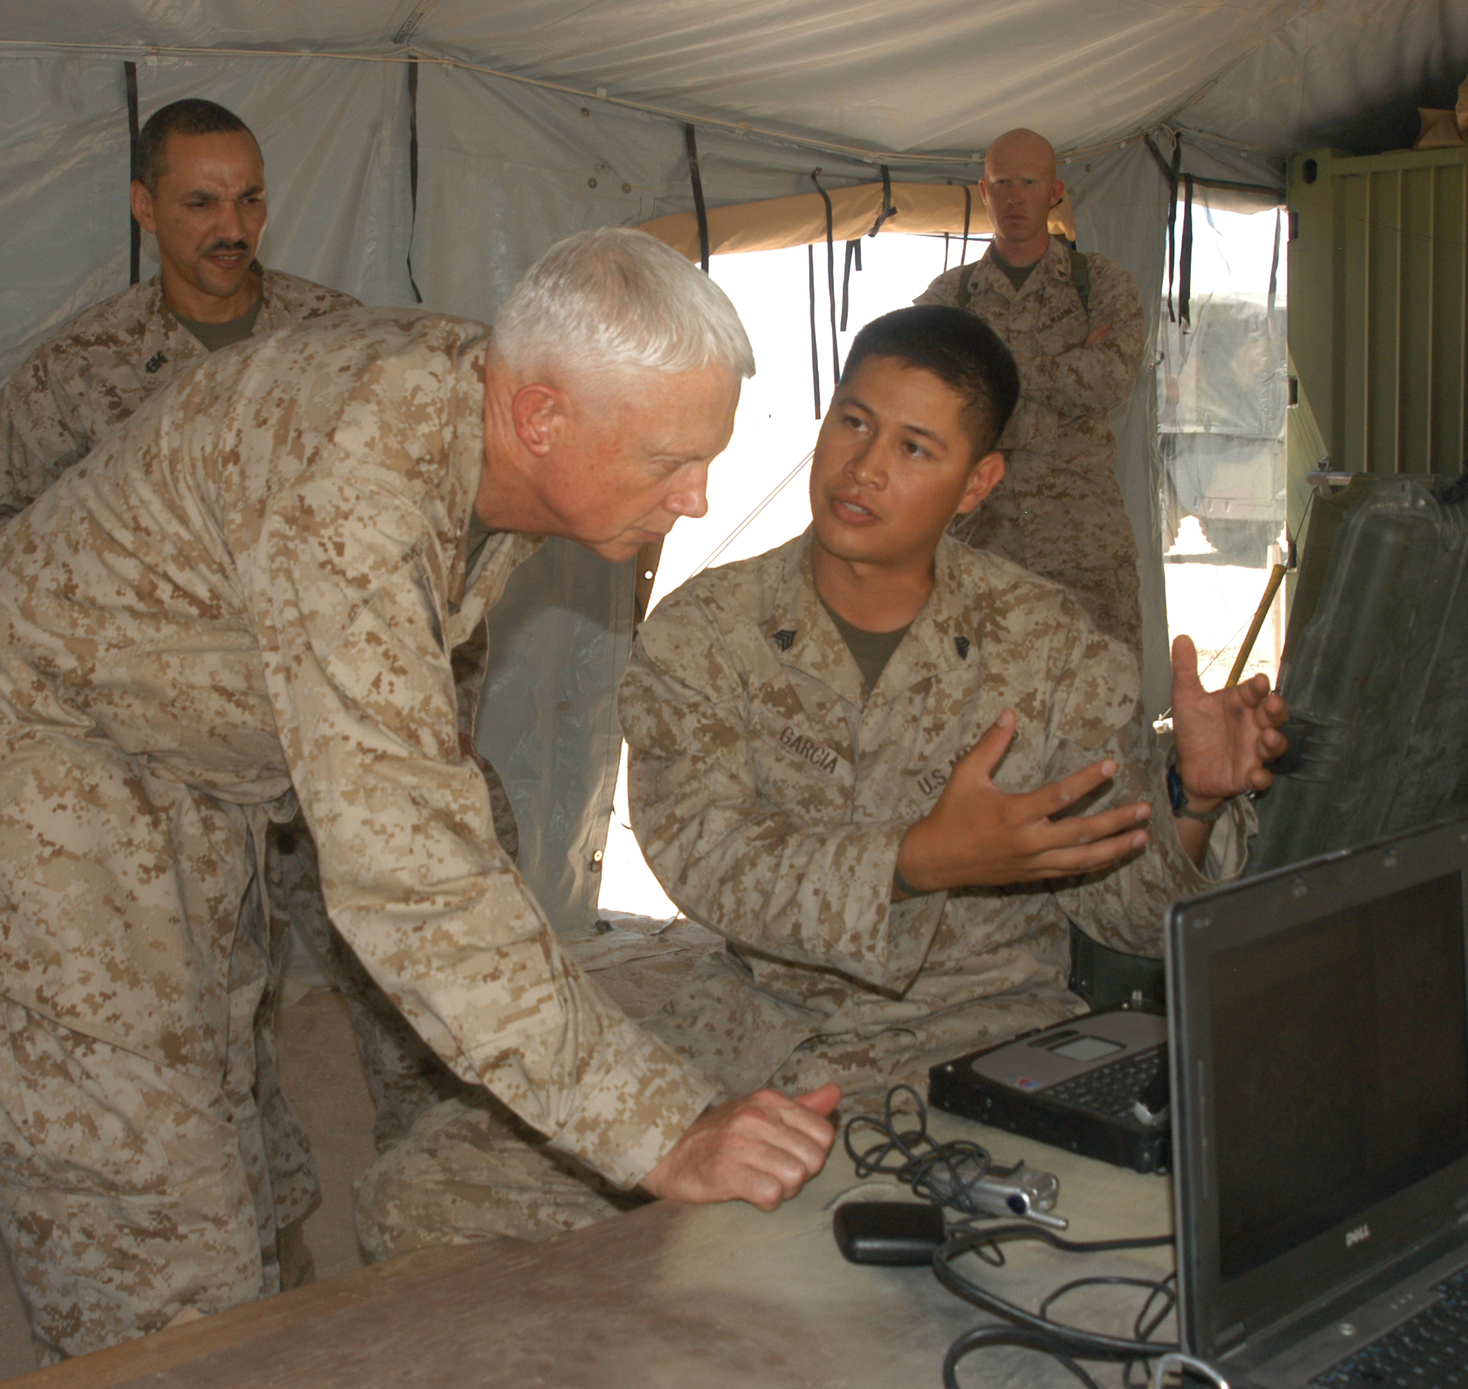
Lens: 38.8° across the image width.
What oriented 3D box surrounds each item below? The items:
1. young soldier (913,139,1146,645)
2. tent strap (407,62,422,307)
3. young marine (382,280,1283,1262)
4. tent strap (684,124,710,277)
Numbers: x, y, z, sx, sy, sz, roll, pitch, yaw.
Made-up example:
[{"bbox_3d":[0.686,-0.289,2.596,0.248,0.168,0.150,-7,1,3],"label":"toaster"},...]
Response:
[{"bbox_3d":[0.634,-0.187,4.443,0.520,1.860,0.360,0,8,8],"label":"young soldier"},{"bbox_3d":[-0.690,-1.100,4.500,0.030,0.520,0.015,-4,9,-23],"label":"tent strap"},{"bbox_3d":[0.128,0.363,2.108,0.800,1.440,0.660,3,9,25],"label":"young marine"},{"bbox_3d":[-0.091,-1.219,5.177,0.033,0.386,0.020,-6,8,1],"label":"tent strap"}]

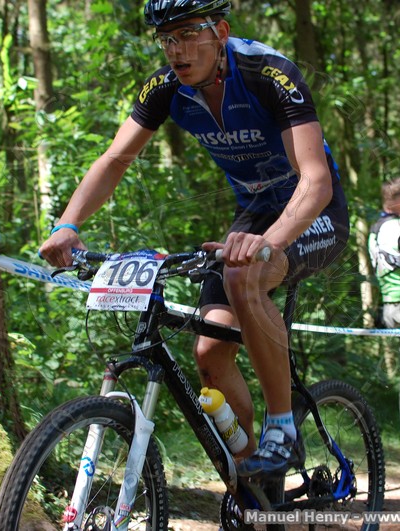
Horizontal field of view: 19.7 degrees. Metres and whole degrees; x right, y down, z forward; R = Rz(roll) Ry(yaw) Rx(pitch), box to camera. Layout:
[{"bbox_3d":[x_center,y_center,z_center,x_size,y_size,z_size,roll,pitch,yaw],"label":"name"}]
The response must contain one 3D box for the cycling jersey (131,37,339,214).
[{"bbox_3d":[0.160,-0.385,3.320,0.580,0.570,0.360,-8,35,39],"label":"cycling jersey"}]

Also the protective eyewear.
[{"bbox_3d":[-0.036,-0.605,3.030,0.145,0.055,0.140,-7,9,38],"label":"protective eyewear"}]

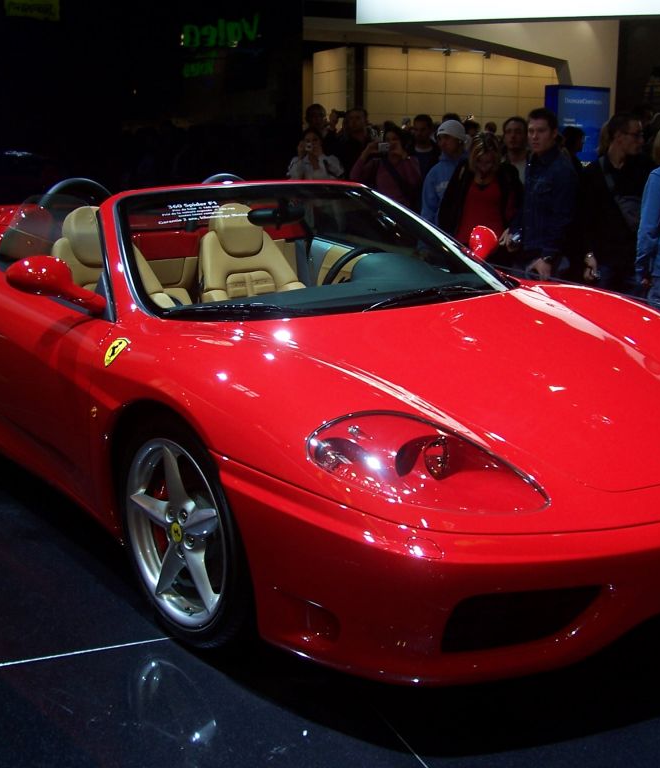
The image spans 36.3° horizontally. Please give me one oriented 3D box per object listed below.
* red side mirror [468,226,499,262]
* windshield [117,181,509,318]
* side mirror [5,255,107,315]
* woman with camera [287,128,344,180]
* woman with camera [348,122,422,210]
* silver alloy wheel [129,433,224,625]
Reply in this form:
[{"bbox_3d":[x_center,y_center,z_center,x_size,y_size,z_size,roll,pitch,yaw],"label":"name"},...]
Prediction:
[{"bbox_3d":[0.635,-0.541,4.082,0.230,0.175,0.200,-9,16,-37],"label":"red side mirror"},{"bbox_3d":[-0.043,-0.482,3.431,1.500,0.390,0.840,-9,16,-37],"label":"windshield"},{"bbox_3d":[-0.815,-0.288,2.953,0.260,0.195,0.230,-9,16,-37],"label":"side mirror"},{"bbox_3d":[-0.130,-1.162,7.883,0.500,1.630,0.380,1,13,2],"label":"woman with camera"},{"bbox_3d":[0.361,-0.940,6.936,0.550,1.660,0.420,4,13,12],"label":"woman with camera"},{"bbox_3d":[-0.314,0.364,2.580,0.200,0.489,0.489,-9,16,-37],"label":"silver alloy wheel"}]

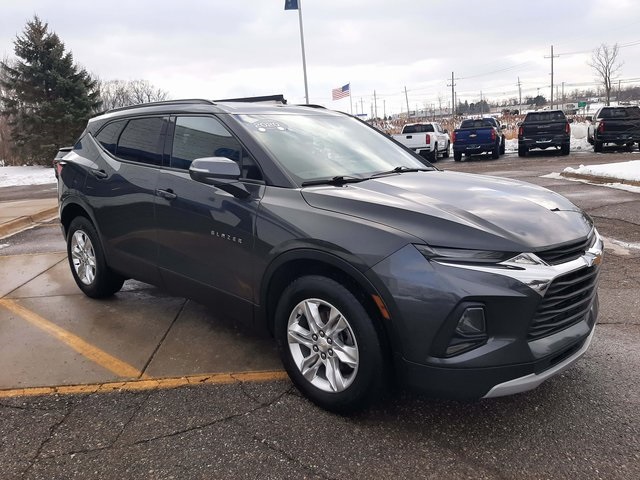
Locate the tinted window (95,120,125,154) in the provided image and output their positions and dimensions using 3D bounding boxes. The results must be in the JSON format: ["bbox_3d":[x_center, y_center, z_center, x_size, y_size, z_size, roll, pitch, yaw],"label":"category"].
[{"bbox_3d":[-1.840,-0.890,4.171,0.520,0.290,0.070,10,-4,41],"label":"tinted window"}]

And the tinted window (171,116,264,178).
[{"bbox_3d":[-0.671,-0.598,3.046,1.080,0.420,0.080,10,-4,41],"label":"tinted window"}]

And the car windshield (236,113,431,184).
[{"bbox_3d":[0.131,-0.684,3.322,1.450,0.130,0.820,-14,49,-47],"label":"car windshield"}]

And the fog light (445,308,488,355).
[{"bbox_3d":[0.646,0.401,2.118,0.190,0.220,0.130,-7,14,-27],"label":"fog light"}]

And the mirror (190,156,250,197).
[{"bbox_3d":[-0.552,-0.351,2.690,0.200,0.220,0.260,10,16,41],"label":"mirror"}]

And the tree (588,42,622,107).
[{"bbox_3d":[34.448,-19.848,58.000,4.100,8.000,4.000,0,12,17],"label":"tree"}]

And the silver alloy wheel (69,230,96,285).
[{"bbox_3d":[-2.077,0.152,4.375,0.490,0.490,0.180,10,16,41],"label":"silver alloy wheel"}]

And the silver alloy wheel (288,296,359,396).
[{"bbox_3d":[0.054,0.528,2.502,0.490,0.490,0.180,10,16,41],"label":"silver alloy wheel"}]

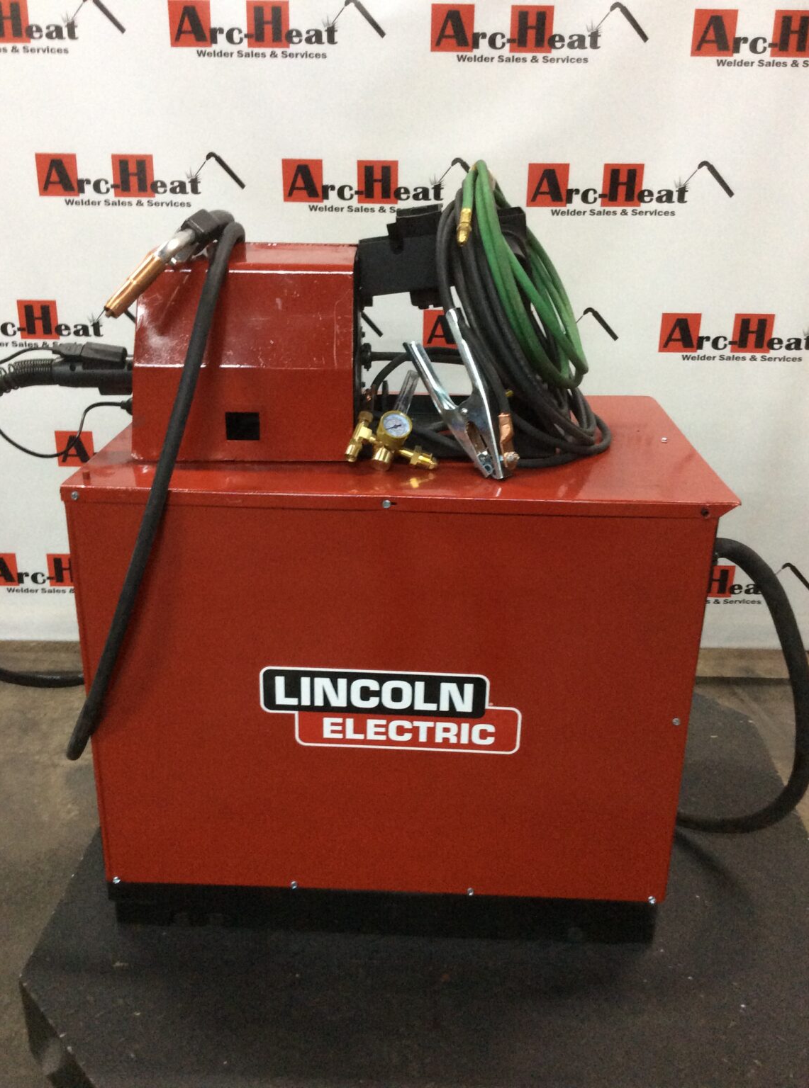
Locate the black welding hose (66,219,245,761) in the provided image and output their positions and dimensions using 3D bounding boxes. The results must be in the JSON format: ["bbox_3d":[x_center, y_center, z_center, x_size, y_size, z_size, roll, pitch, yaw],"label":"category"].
[{"bbox_3d":[-0.333,-0.060,1.315,0.235,0.687,0.250,1,21,2],"label":"black welding hose"}]

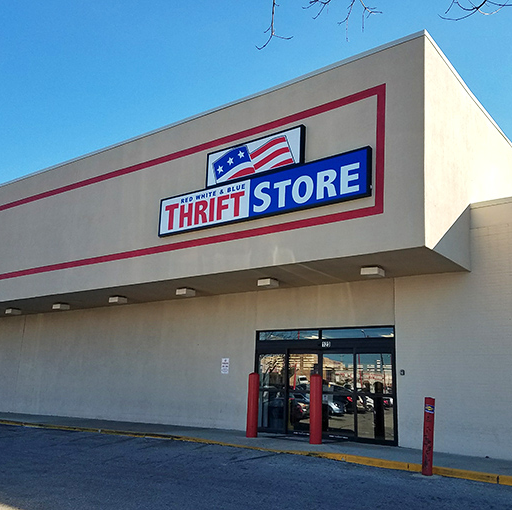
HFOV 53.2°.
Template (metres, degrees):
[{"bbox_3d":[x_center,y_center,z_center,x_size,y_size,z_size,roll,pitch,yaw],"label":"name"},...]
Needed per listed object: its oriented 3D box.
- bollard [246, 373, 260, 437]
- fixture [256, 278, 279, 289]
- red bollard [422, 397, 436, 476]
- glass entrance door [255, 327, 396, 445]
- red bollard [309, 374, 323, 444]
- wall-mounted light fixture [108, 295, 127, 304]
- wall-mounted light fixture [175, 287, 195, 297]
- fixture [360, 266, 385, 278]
[{"bbox_3d":[-0.063,3.594,12.252,0.265,1.465,0.265,2,-15,1],"label":"bollard"},{"bbox_3d":[0.328,0.750,13.169,0.387,0.158,0.395,-8,-18,34],"label":"fixture"},{"bbox_3d":[2.947,3.070,8.660,0.186,1.244,0.186,-8,-18,34],"label":"red bollard"},{"bbox_3d":[1.665,3.249,13.038,3.983,2.718,0.150,-8,-18,34],"label":"glass entrance door"},{"bbox_3d":[1.337,3.398,11.282,0.265,1.452,0.265,2,-15,1],"label":"red bollard"},{"bbox_3d":[-4.429,1.448,16.454,0.387,0.158,0.395,-8,-18,34],"label":"wall-mounted light fixture"},{"bbox_3d":[-2.026,1.095,14.794,0.387,0.158,0.395,-8,-18,34],"label":"wall-mounted light fixture"},{"bbox_3d":[2.653,0.409,11.563,0.387,0.158,0.395,-8,-18,34],"label":"fixture"}]

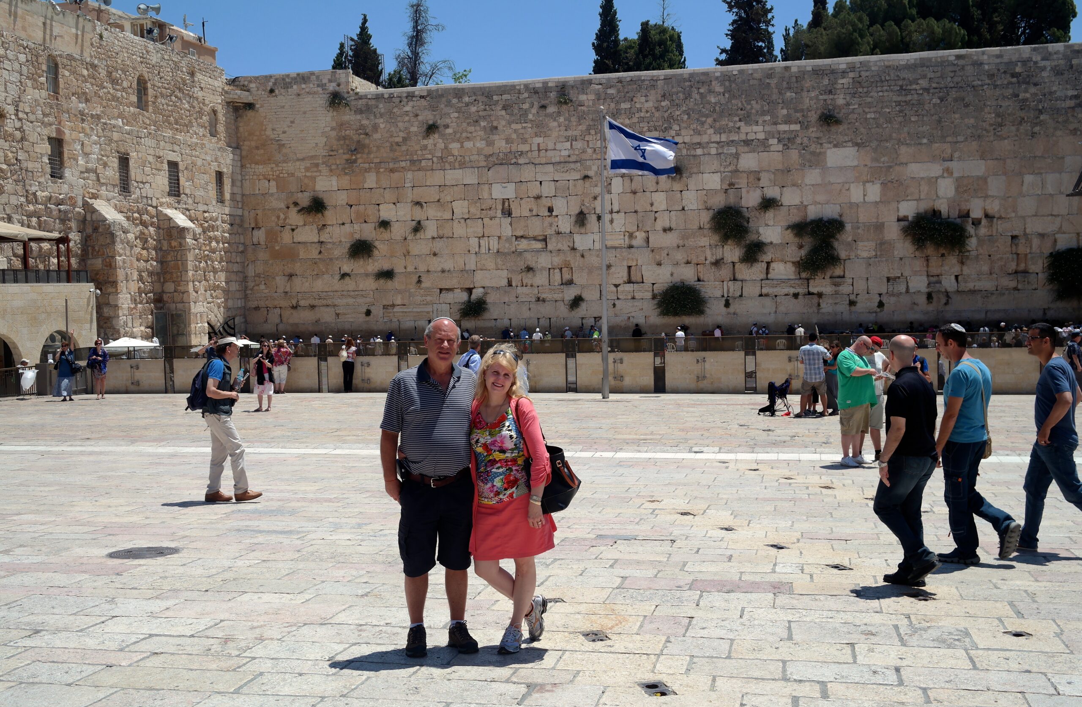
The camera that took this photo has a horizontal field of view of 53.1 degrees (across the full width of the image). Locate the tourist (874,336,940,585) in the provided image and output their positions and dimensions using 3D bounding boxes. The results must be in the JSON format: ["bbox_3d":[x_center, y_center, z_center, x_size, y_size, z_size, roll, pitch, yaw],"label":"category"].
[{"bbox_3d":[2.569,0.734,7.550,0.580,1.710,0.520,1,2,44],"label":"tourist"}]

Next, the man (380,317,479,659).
[{"bbox_3d":[-0.593,0.707,5.820,0.580,1.780,0.380,-1,1,-3],"label":"man"}]

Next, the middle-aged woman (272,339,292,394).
[{"bbox_3d":[-7.890,0.412,33.000,0.560,1.630,0.420,0,1,9],"label":"middle-aged woman"}]

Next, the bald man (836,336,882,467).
[{"bbox_3d":[4.056,0.613,13.900,0.580,1.670,0.550,0,1,26],"label":"bald man"}]

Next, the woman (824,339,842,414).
[{"bbox_3d":[6.236,0.512,23.000,0.440,1.580,0.460,-1,1,-28],"label":"woman"}]

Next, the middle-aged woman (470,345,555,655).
[{"bbox_3d":[-0.149,0.775,5.850,0.500,1.630,0.420,0,1,12],"label":"middle-aged woman"}]

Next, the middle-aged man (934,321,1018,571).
[{"bbox_3d":[3.236,0.661,8.020,0.640,1.750,0.500,0,1,28],"label":"middle-aged man"}]

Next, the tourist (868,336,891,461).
[{"bbox_3d":[4.720,0.617,15.200,0.580,1.710,0.480,0,2,41],"label":"tourist"}]

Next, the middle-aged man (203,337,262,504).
[{"bbox_3d":[-3.198,0.682,11.200,0.620,1.710,0.520,-1,1,-13],"label":"middle-aged man"}]

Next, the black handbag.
[{"bbox_3d":[0.039,0.559,5.850,0.240,0.600,0.340,0,1,24],"label":"black handbag"}]

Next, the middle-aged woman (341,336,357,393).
[{"bbox_3d":[-5.835,0.347,32.900,0.500,1.680,0.380,0,1,6],"label":"middle-aged woman"}]

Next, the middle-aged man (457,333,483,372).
[{"bbox_3d":[-1.018,0.592,15.800,0.550,1.740,0.420,0,2,37],"label":"middle-aged man"}]

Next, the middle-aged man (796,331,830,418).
[{"bbox_3d":[5.777,0.449,23.000,0.700,1.770,0.450,0,1,15],"label":"middle-aged man"}]

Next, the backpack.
[{"bbox_3d":[-3.531,0.337,11.200,0.240,0.510,0.330,11,-1,-11],"label":"backpack"}]

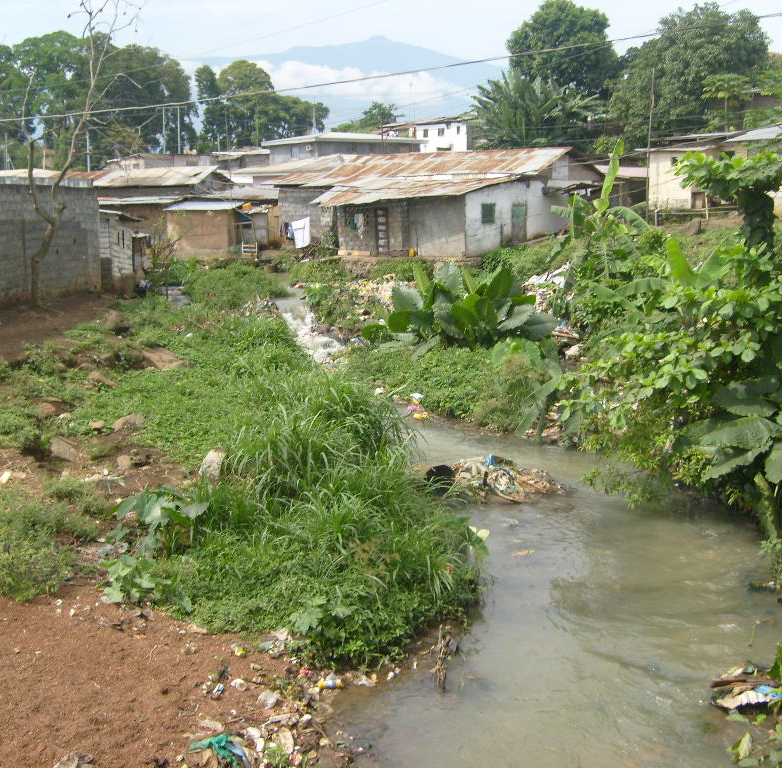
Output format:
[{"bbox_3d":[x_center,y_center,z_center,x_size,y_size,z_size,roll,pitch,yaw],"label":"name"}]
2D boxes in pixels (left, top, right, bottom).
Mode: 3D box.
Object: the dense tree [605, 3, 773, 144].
[{"bbox_3d":[16.900,-17.045,58.930,9.200,9.800,8.600,0,10,0],"label":"dense tree"}]

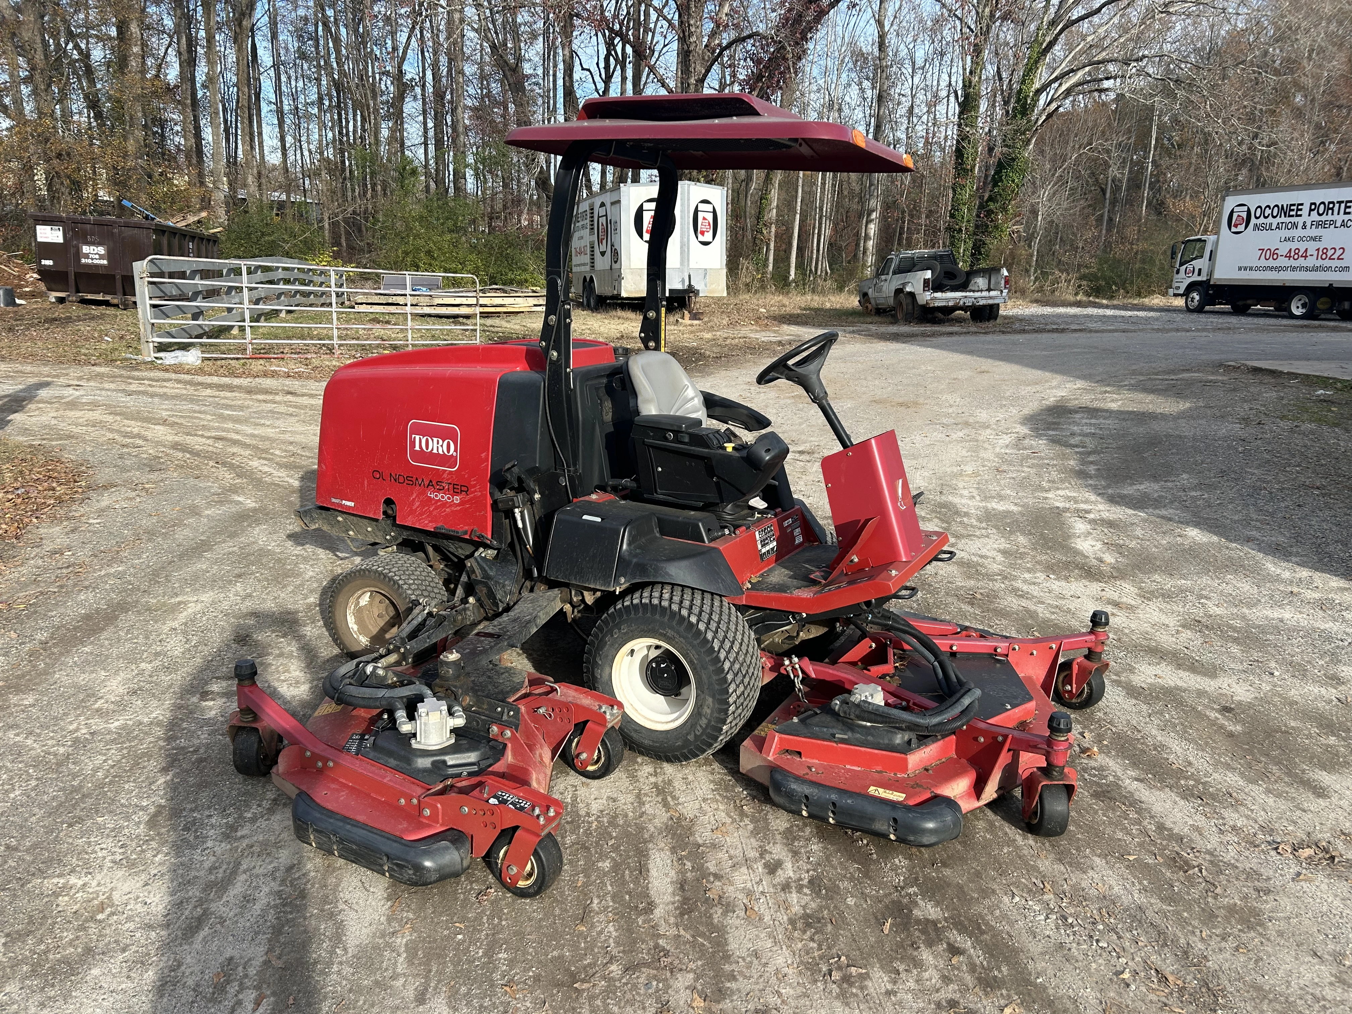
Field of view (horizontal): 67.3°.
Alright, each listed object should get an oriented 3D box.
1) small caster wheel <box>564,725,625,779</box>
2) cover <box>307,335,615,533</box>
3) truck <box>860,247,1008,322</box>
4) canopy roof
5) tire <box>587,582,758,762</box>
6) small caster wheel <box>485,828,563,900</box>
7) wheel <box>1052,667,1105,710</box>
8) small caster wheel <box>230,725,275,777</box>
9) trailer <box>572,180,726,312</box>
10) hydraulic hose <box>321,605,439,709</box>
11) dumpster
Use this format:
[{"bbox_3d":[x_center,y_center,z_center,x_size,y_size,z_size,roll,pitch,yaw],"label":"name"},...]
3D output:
[{"bbox_3d":[-0.299,0.851,3.572,0.205,0.205,0.092,7,16,23],"label":"small caster wheel"},{"bbox_3d":[-0.962,-0.377,4.697,1.220,0.810,0.770,9,17,29],"label":"cover"},{"bbox_3d":[6.536,-5.845,26.411,2.200,1.880,5.550,-1,14,-7],"label":"truck"},{"bbox_3d":[0.167,-1.421,3.761,1.290,0.240,1.000,11,18,28],"label":"canopy roof"},{"bbox_3d":[-0.016,0.607,3.749,0.626,0.626,0.325,9,17,29],"label":"tire"},{"bbox_3d":[-0.415,0.971,2.790,0.195,0.195,0.085,8,16,25],"label":"small caster wheel"},{"bbox_3d":[1.589,0.698,4.009,0.085,0.195,0.195,-11,18,-40],"label":"wheel"},{"bbox_3d":[-1.467,0.838,3.568,0.095,0.205,0.205,1,14,1],"label":"small caster wheel"},{"bbox_3d":[-0.649,-6.458,25.882,2.550,2.920,7.920,-3,15,-16],"label":"trailer"},{"bbox_3d":[-0.934,0.518,3.459,0.430,0.240,0.430,8,16,29],"label":"hydraulic hose"},{"bbox_3d":[-13.113,-5.920,24.776,2.420,1.773,6.388,2,12,-13],"label":"dumpster"}]

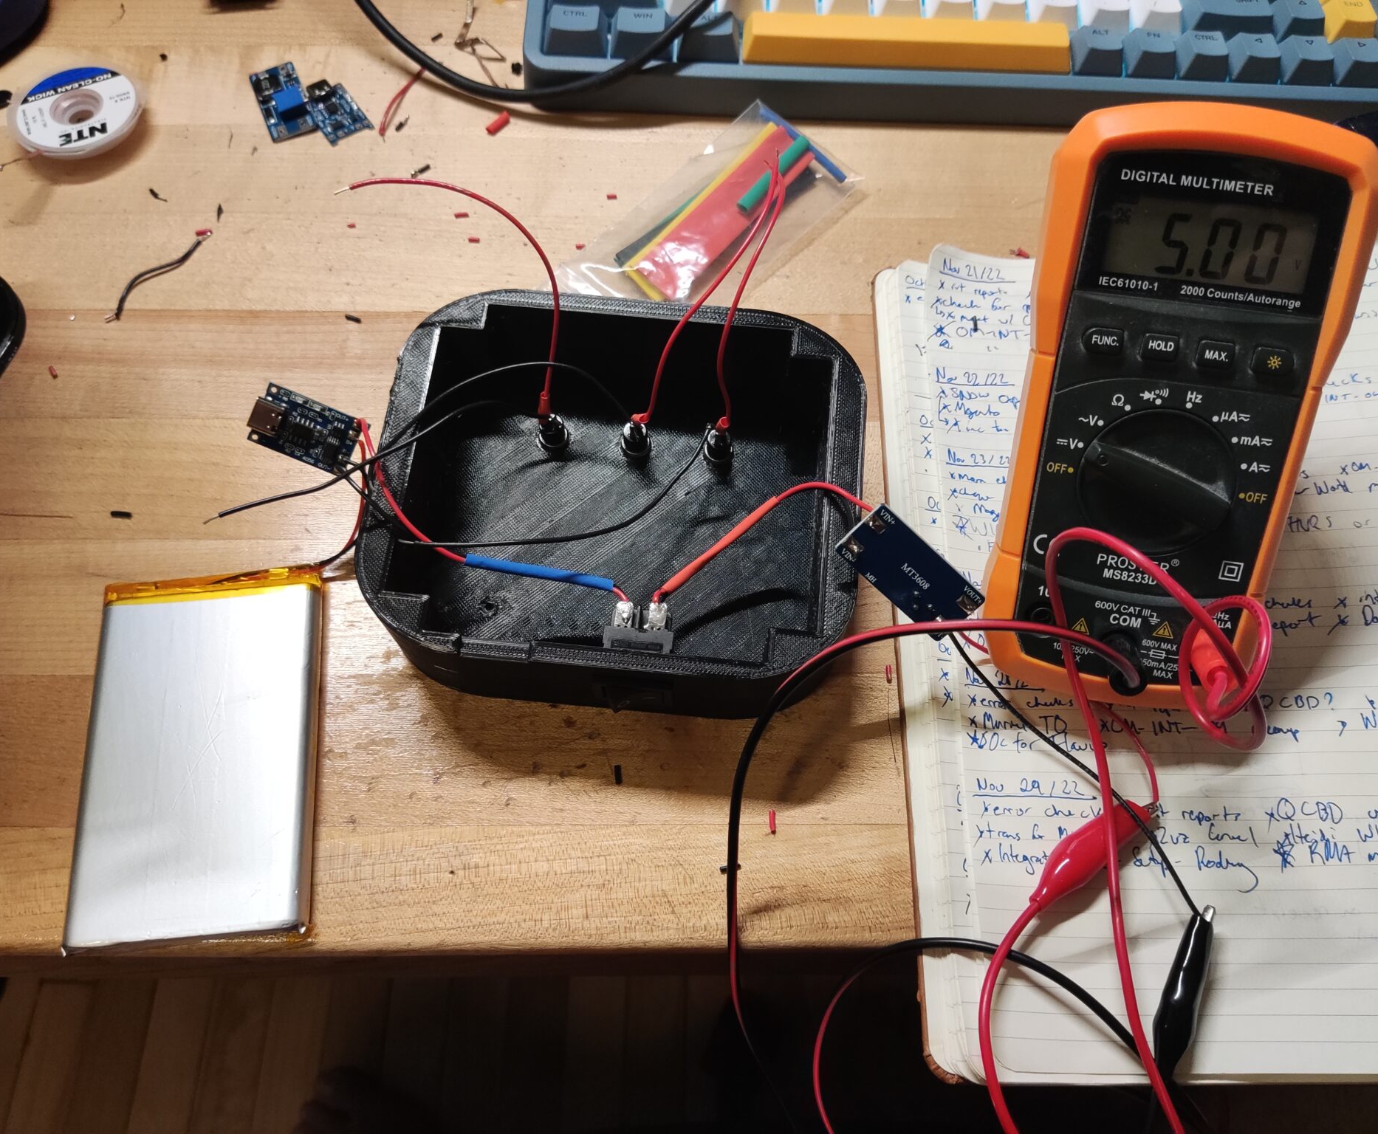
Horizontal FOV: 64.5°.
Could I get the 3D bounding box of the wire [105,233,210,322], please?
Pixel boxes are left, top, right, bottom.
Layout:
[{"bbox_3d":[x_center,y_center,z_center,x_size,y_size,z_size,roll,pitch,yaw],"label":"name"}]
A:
[{"bbox_3d":[-0.184,-0.102,0.379,0.007,0.004,0.049,35,68,15],"label":"wire"}]

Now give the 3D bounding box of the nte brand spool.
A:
[{"bbox_3d":[-0.225,-0.166,0.406,0.047,0.012,0.047,0,64,-1],"label":"nte brand spool"}]

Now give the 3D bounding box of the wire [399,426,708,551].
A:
[{"bbox_3d":[-0.030,-0.018,0.305,0.099,0.027,0.019,-29,68,-14],"label":"wire"}]

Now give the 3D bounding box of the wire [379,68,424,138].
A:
[{"bbox_3d":[-0.109,-0.176,0.411,0.005,0.006,0.034,20,69,7],"label":"wire"}]

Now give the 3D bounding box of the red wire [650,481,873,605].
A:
[{"bbox_3d":[0.018,-0.008,0.301,0.059,0.045,0.016,-8,68,-4],"label":"red wire"}]

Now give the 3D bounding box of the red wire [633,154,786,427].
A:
[{"bbox_3d":[0.013,-0.079,0.325,0.024,0.038,0.081,26,70,10],"label":"red wire"}]

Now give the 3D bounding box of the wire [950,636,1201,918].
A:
[{"bbox_3d":[0.102,0.052,0.282,0.011,0.028,0.094,-42,74,-15],"label":"wire"}]

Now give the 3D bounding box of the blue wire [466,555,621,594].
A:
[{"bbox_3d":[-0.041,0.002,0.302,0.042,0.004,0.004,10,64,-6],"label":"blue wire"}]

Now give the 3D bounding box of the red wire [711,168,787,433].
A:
[{"bbox_3d":[0.017,-0.075,0.306,0.008,0.075,0.039,23,66,10],"label":"red wire"}]

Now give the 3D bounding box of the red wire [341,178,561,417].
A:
[{"bbox_3d":[-0.063,-0.082,0.312,0.060,0.065,0.024,27,67,12],"label":"red wire"}]

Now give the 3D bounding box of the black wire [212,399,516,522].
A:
[{"bbox_3d":[-0.083,-0.027,0.302,0.096,0.038,0.012,-36,70,-17],"label":"black wire"}]

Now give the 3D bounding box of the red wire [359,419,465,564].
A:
[{"bbox_3d":[-0.080,-0.019,0.307,0.010,0.025,0.045,-38,73,-14],"label":"red wire"}]

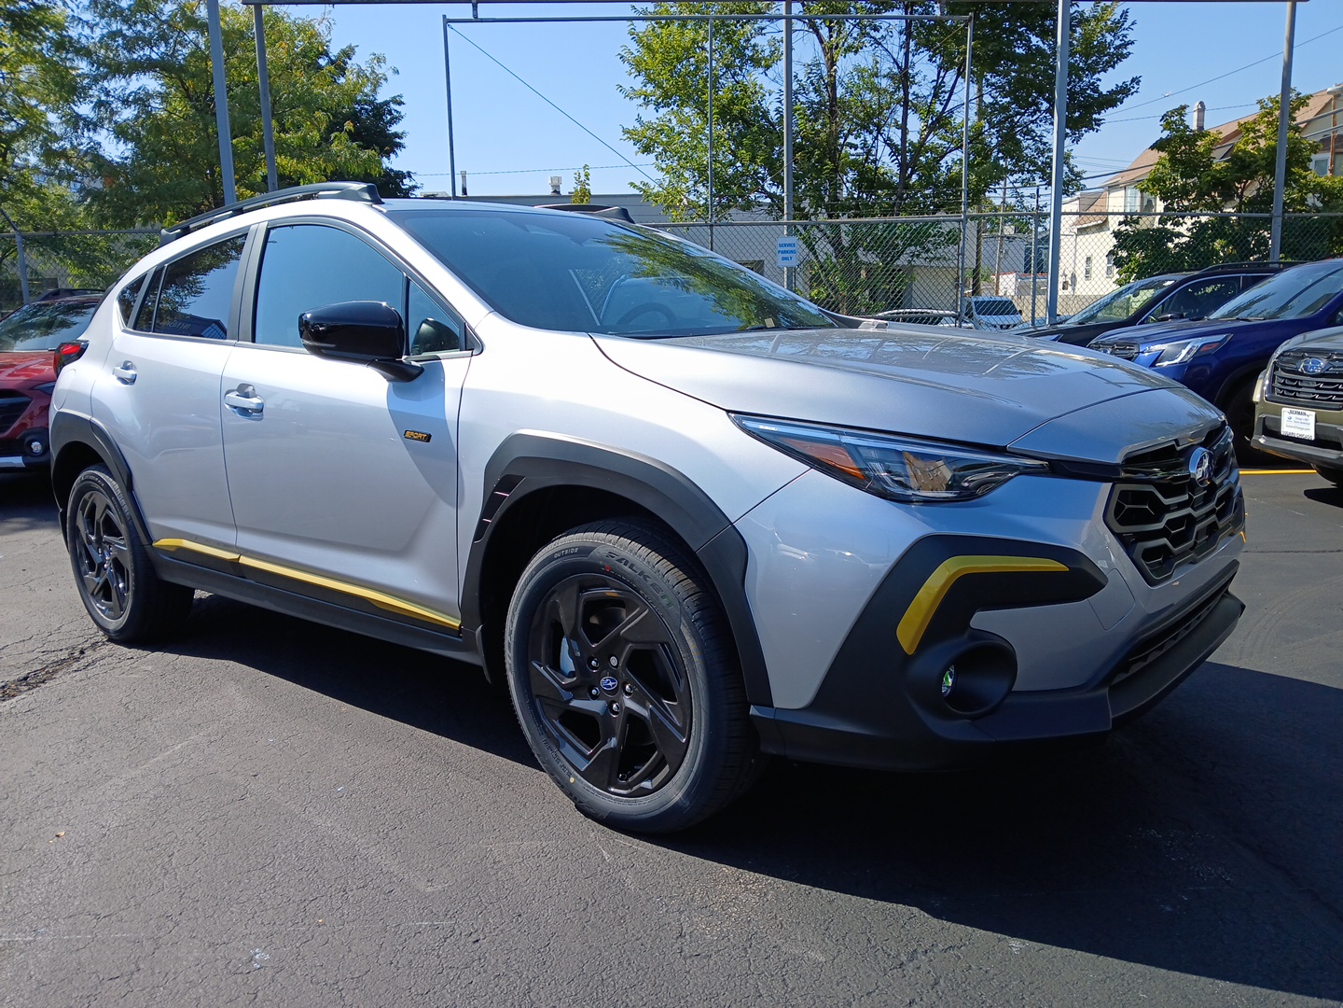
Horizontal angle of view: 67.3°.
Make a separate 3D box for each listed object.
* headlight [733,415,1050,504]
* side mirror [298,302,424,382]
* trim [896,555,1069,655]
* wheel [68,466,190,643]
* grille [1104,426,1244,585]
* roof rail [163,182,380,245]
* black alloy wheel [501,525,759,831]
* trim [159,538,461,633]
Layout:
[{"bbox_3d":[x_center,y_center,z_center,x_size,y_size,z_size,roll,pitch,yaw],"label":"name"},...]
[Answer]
[{"bbox_3d":[0.406,-0.087,1.896,0.530,0.175,0.300,6,11,40],"label":"headlight"},{"bbox_3d":[-0.786,-0.408,2.542,0.220,0.200,0.220,6,11,40],"label":"side mirror"},{"bbox_3d":[0.571,0.173,1.847,0.335,0.185,0.075,-3,8,-11],"label":"trim"},{"bbox_3d":[-2.131,0.180,3.965,0.700,0.700,0.230,6,11,40],"label":"wheel"},{"bbox_3d":[1.127,-0.011,2.210,0.120,0.285,0.860,6,11,40],"label":"grille"},{"bbox_3d":[-1.440,-0.996,3.490,1.490,0.090,0.070,6,11,40],"label":"roof rail"},{"bbox_3d":[-0.082,0.378,2.265,0.700,0.700,0.230,6,11,40],"label":"black alloy wheel"},{"bbox_3d":[-1.193,0.210,3.066,1.750,0.085,0.045,6,11,40],"label":"trim"}]

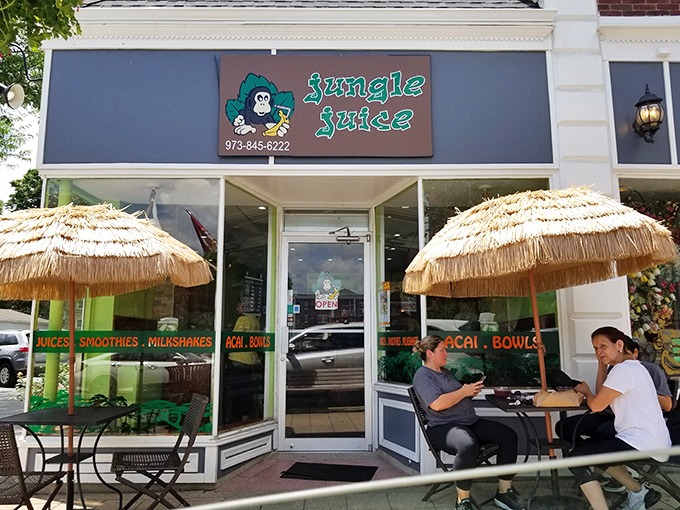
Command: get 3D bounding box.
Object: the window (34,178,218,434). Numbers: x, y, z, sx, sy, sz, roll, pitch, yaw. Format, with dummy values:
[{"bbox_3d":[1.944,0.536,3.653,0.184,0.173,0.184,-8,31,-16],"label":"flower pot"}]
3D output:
[{"bbox_3d":[-1.815,0.409,4.420,1.560,2.190,0.080,0,-8,0],"label":"window"}]

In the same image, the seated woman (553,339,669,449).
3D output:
[{"bbox_3d":[2.038,1.208,3.810,0.820,1.200,0.480,1,-8,-5],"label":"seated woman"}]

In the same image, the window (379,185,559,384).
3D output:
[{"bbox_3d":[1.129,0.267,4.787,1.460,1.820,0.700,0,-8,0],"label":"window"}]

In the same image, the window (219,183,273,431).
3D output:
[{"bbox_3d":[-0.841,0.487,4.791,0.080,2.140,0.860,-4,-8,24],"label":"window"}]

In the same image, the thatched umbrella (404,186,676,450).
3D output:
[{"bbox_3d":[1.350,0.486,3.538,1.780,1.980,1.780,-4,-8,-1],"label":"thatched umbrella"}]

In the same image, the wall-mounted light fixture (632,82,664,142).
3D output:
[{"bbox_3d":[2.681,-1.217,4.466,0.250,0.540,0.310,0,-8,0],"label":"wall-mounted light fixture"}]

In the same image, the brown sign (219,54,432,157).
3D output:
[{"bbox_3d":[-0.128,-1.356,4.612,1.920,0.966,0.050,0,-8,0],"label":"brown sign"}]

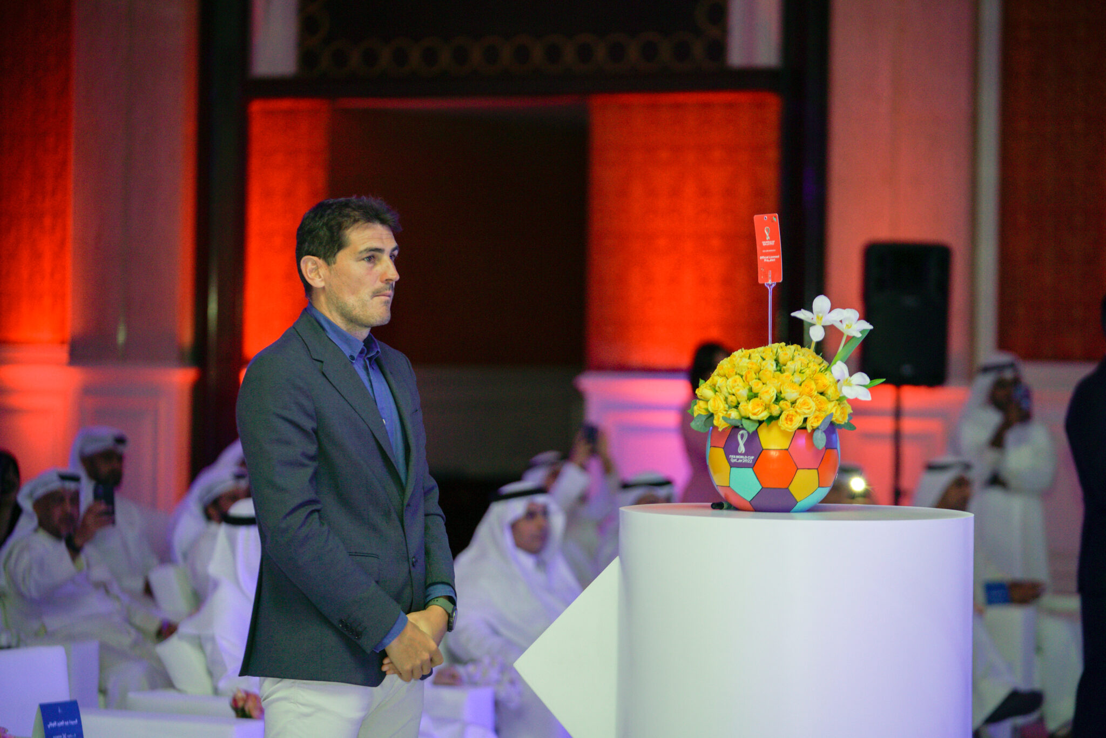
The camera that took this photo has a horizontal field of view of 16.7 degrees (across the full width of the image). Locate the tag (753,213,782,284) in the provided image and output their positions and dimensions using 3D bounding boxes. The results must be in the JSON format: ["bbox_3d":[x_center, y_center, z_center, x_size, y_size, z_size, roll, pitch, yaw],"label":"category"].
[{"bbox_3d":[0.398,-0.223,7.000,0.044,0.127,0.004,-4,0,9],"label":"tag"}]

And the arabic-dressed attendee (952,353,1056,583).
[{"bbox_3d":[1.960,0.796,16.500,0.520,1.770,0.420,0,1,-43],"label":"arabic-dressed attendee"}]

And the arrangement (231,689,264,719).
[{"bbox_3d":[-1.031,1.144,12.900,0.150,0.110,0.150,1,1,0],"label":"arrangement"}]

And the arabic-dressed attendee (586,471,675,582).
[{"bbox_3d":[0.410,1.038,15.100,0.560,1.270,0.720,1,1,-40],"label":"arabic-dressed attendee"}]

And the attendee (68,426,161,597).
[{"bbox_3d":[-1.810,0.940,15.700,0.550,1.360,0.720,1,1,-41],"label":"attendee"}]

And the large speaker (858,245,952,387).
[{"bbox_3d":[1.670,-0.258,17.900,0.410,0.670,0.350,1,1,-9],"label":"large speaker"}]

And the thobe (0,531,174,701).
[{"bbox_3d":[-1.630,1.009,13.300,0.680,0.950,0.530,1,1,35],"label":"thobe"}]

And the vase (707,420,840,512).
[{"bbox_3d":[0.408,0.180,7.000,0.245,0.172,0.245,1,1,0],"label":"vase"}]

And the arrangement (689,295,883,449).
[{"bbox_3d":[0.425,0.006,7.000,0.355,0.285,0.320,1,1,0],"label":"arrangement"}]

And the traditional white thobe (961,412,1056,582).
[{"bbox_3d":[1.955,0.881,16.500,0.520,1.420,0.400,0,1,-43],"label":"traditional white thobe"}]

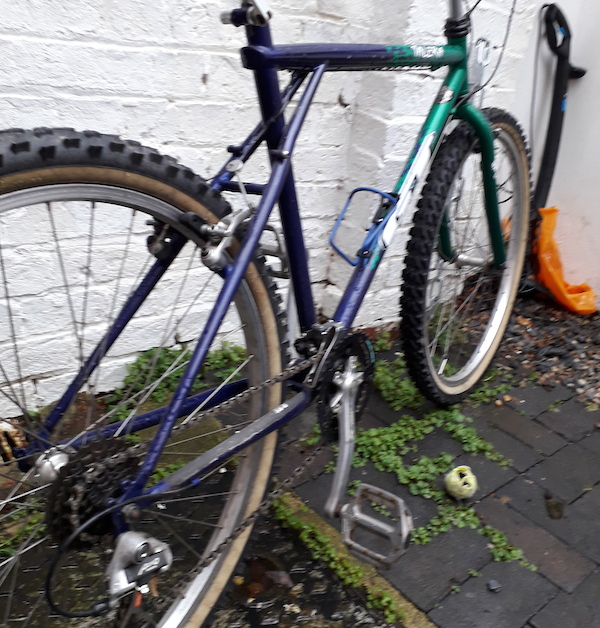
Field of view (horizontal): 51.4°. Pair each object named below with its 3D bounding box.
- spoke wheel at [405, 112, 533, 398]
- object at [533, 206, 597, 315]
[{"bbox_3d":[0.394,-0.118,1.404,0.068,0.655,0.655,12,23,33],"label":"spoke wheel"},{"bbox_3d":[0.838,-0.175,2.030,0.230,0.330,0.170,18,26,23],"label":"object"}]

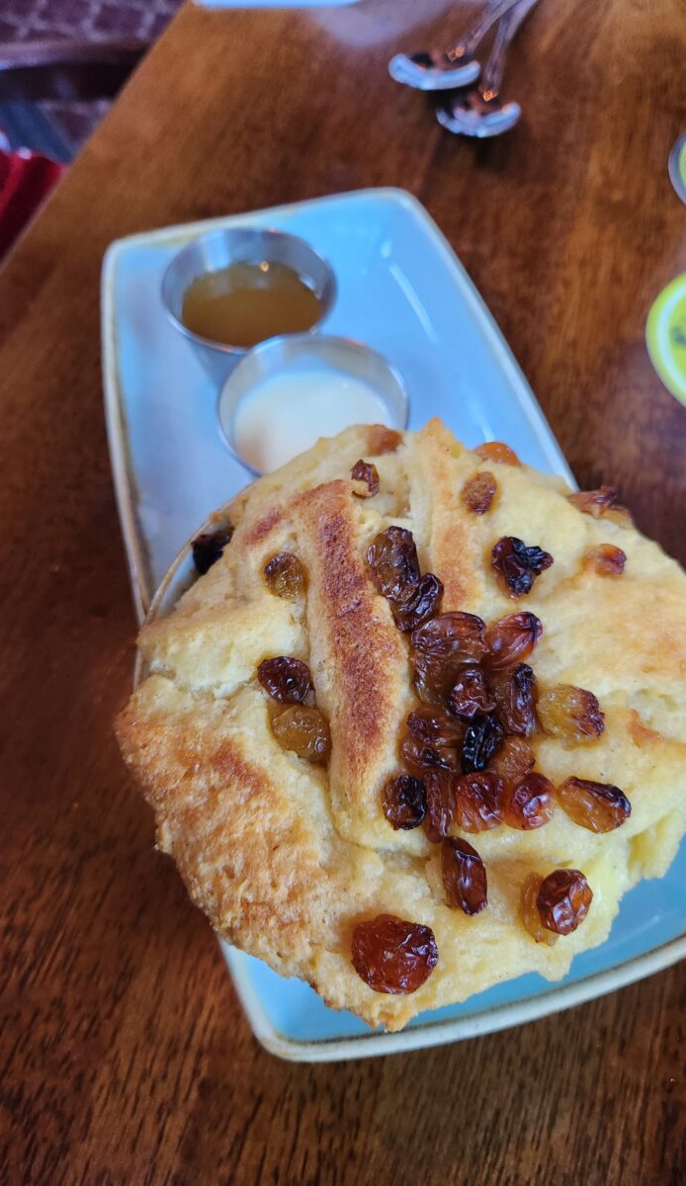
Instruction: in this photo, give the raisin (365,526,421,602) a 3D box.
[{"bbox_3d":[0.012,-0.007,0.180,0.011,0.009,0.018,-4,65,-2],"label":"raisin"}]

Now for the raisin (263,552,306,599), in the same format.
[{"bbox_3d":[-0.013,-0.004,0.179,0.009,0.007,0.011,-26,65,-12],"label":"raisin"}]

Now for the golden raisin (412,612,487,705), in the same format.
[{"bbox_3d":[0.023,0.014,0.167,0.016,0.009,0.020,-9,65,-5],"label":"golden raisin"}]

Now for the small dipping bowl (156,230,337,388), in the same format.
[{"bbox_3d":[-0.032,-0.095,0.282,0.060,0.036,0.060,0,63,1],"label":"small dipping bowl"}]

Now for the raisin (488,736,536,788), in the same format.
[{"bbox_3d":[0.034,0.035,0.160,0.009,0.007,0.014,36,70,15],"label":"raisin"}]

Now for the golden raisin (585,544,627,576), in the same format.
[{"bbox_3d":[0.062,-0.008,0.186,0.010,0.007,0.008,6,64,2],"label":"golden raisin"}]

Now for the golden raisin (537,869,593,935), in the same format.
[{"bbox_3d":[0.041,0.057,0.145,0.010,0.009,0.013,18,64,10],"label":"golden raisin"}]

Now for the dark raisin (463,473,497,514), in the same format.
[{"bbox_3d":[0.032,-0.024,0.184,0.008,0.007,0.011,12,64,7],"label":"dark raisin"}]

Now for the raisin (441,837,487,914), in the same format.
[{"bbox_3d":[0.023,0.054,0.151,0.008,0.006,0.014,-13,65,-6],"label":"raisin"}]

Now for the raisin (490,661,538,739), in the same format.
[{"bbox_3d":[0.035,0.022,0.162,0.009,0.007,0.015,0,64,-1],"label":"raisin"}]

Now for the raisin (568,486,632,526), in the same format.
[{"bbox_3d":[0.063,-0.022,0.194,0.014,0.007,0.009,16,66,7],"label":"raisin"}]

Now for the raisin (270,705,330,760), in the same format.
[{"bbox_3d":[-0.009,0.028,0.160,0.013,0.008,0.010,32,68,16],"label":"raisin"}]

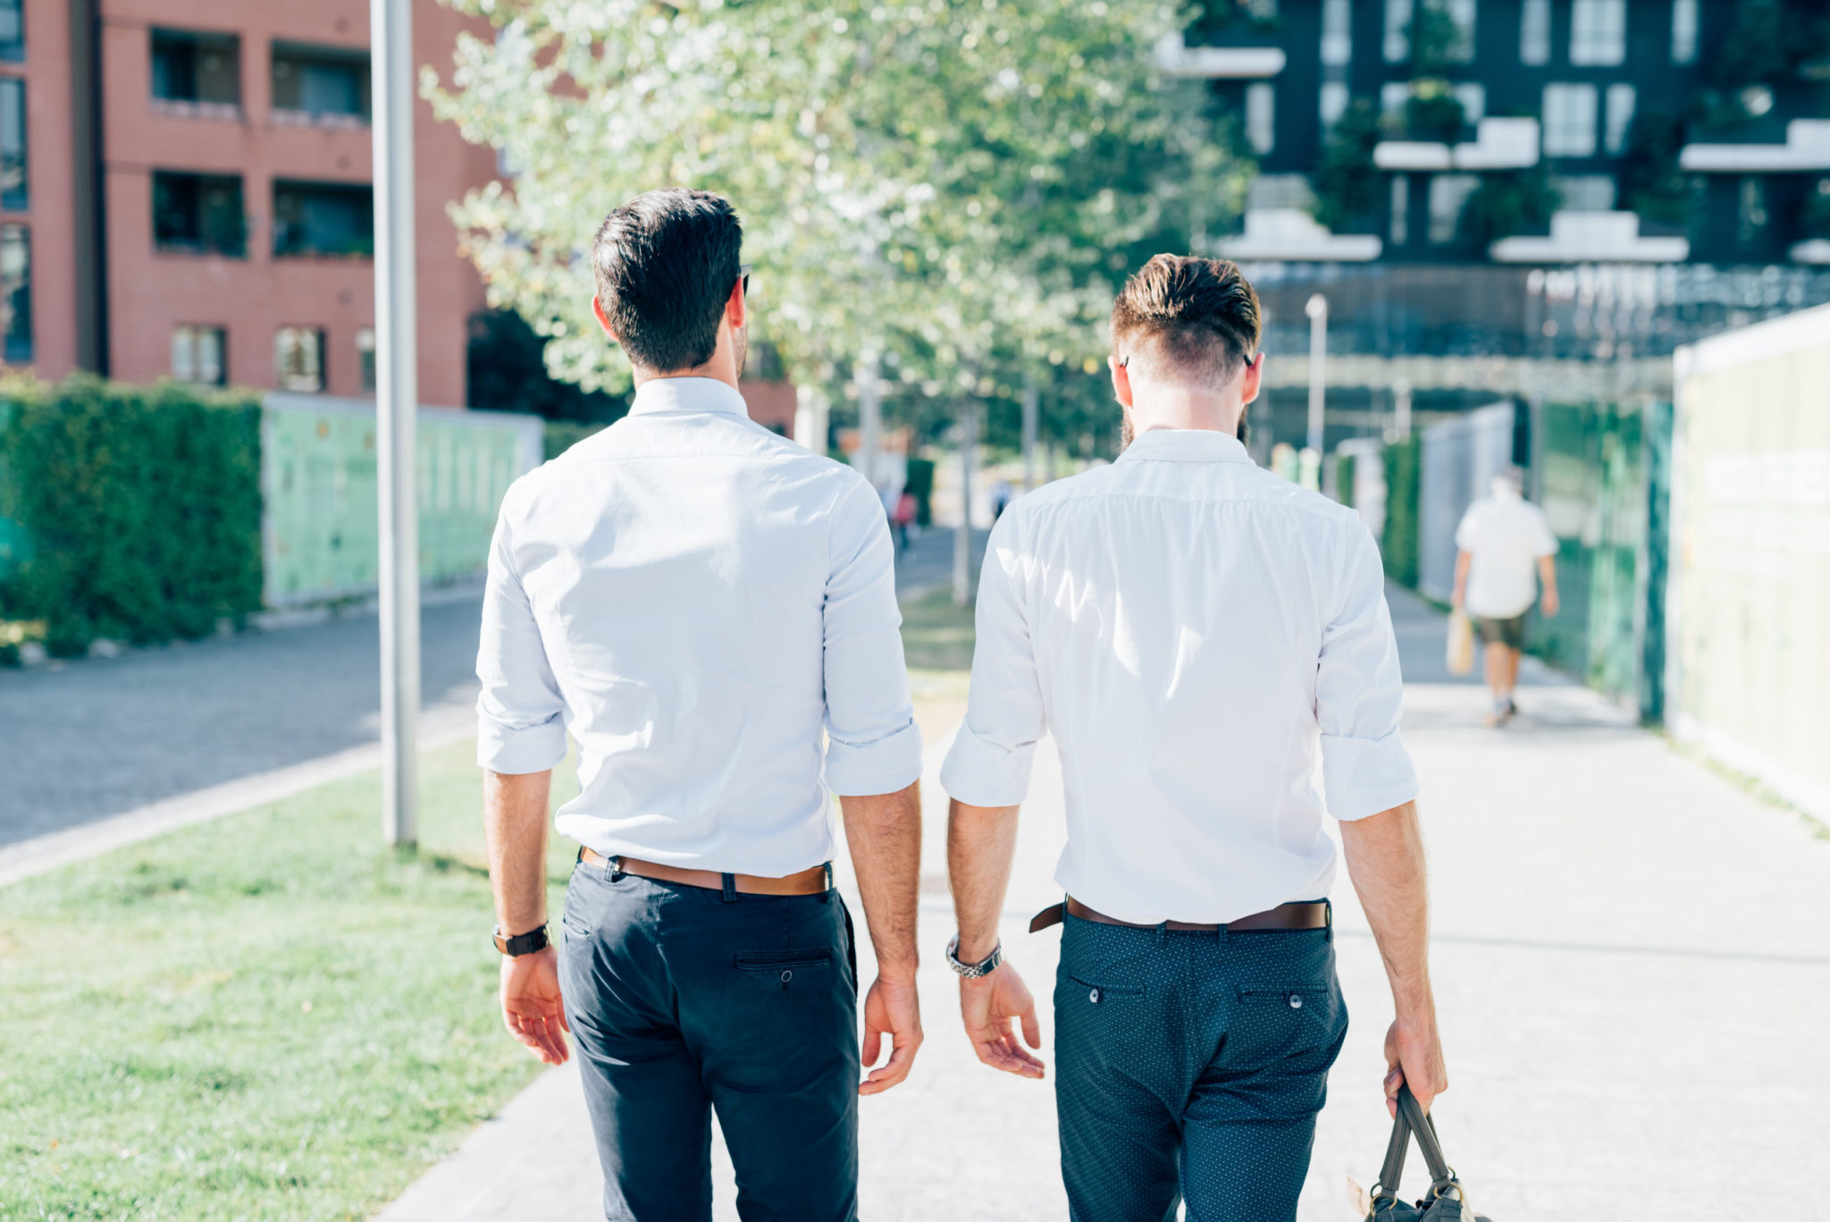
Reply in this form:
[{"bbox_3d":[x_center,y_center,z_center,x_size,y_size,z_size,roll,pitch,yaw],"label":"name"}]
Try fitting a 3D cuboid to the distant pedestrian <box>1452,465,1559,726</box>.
[{"bbox_3d":[3.953,-0.110,17.000,0.670,1.730,0.420,1,3,7],"label":"distant pedestrian"}]

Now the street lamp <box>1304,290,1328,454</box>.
[{"bbox_3d":[11.924,-5.964,76.000,0.400,7.200,0.450,-1,3,-26],"label":"street lamp"}]

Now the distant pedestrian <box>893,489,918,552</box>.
[{"bbox_3d":[-0.244,-2.215,62.000,0.520,1.620,0.380,1,3,8],"label":"distant pedestrian"}]

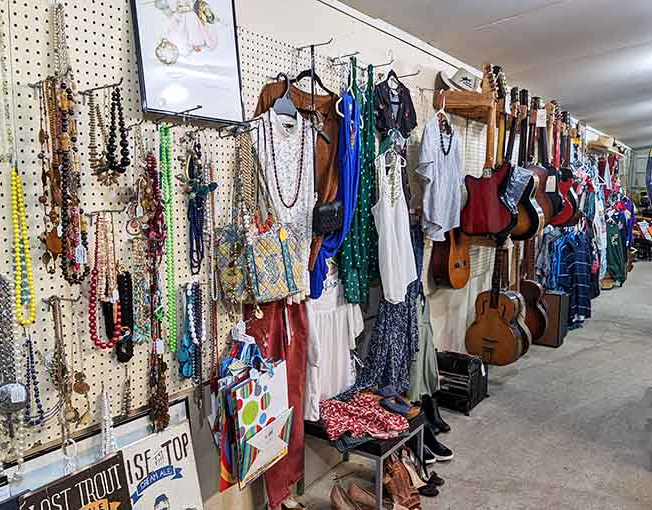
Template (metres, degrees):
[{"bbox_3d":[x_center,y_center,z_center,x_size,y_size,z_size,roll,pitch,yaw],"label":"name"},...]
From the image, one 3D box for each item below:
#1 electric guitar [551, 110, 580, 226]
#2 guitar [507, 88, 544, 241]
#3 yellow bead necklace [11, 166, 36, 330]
[{"bbox_3d":[2.088,-0.753,4.658,0.335,1.003,0.060,5,9,42],"label":"electric guitar"},{"bbox_3d":[1.233,-0.583,3.475,0.400,0.974,0.115,7,9,40],"label":"guitar"},{"bbox_3d":[-0.683,-0.019,1.198,0.024,0.363,0.046,4,8,34],"label":"yellow bead necklace"}]

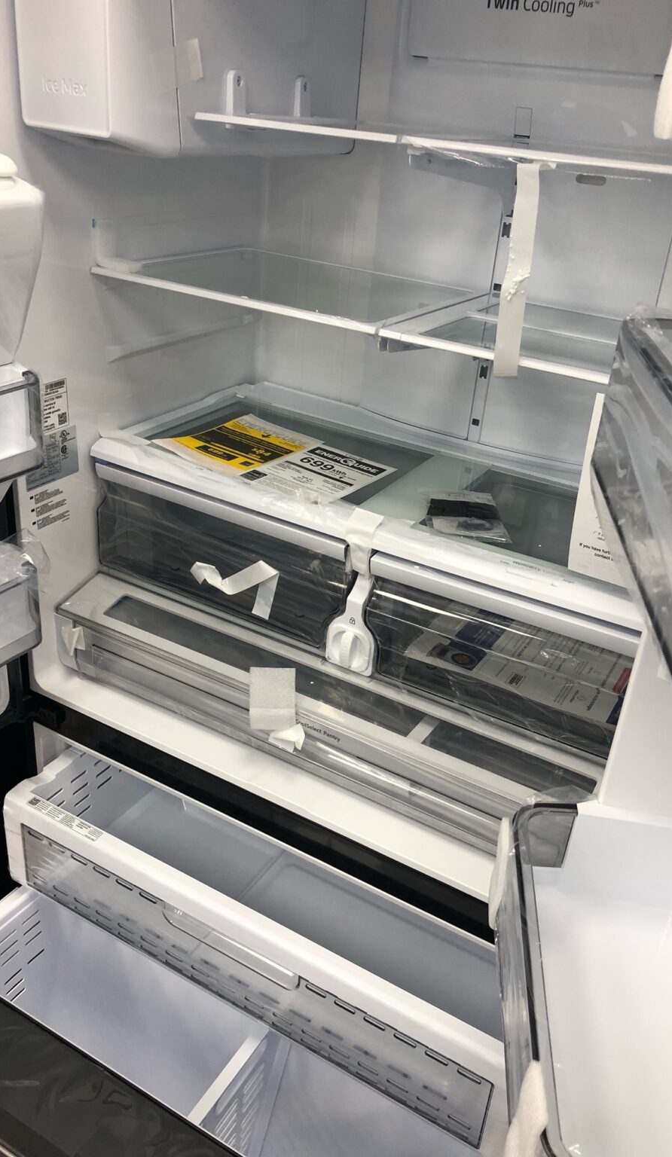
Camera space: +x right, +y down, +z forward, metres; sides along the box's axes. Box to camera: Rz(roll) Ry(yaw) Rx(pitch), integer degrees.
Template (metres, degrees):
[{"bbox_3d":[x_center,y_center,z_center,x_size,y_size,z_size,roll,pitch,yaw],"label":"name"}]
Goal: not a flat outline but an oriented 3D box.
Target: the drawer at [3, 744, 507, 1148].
[{"bbox_3d":[-0.042,0.376,1.192,0.692,0.153,0.333,18,30,24],"label":"drawer"}]

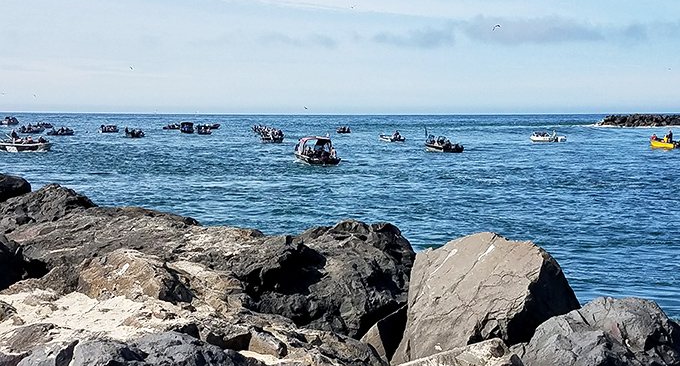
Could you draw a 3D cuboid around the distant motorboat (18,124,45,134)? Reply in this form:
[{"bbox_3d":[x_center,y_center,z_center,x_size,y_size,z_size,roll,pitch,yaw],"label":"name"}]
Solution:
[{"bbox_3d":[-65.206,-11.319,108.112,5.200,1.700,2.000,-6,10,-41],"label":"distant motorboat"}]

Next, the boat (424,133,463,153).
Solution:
[{"bbox_3d":[11.591,-4.652,59.371,2.200,1.900,5.600,-4,9,-26],"label":"boat"}]

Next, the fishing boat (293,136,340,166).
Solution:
[{"bbox_3d":[-2.532,-3.042,46.258,2.300,2.200,5.800,-5,9,-31],"label":"fishing boat"}]

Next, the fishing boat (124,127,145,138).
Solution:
[{"bbox_3d":[-37.344,-8.958,92.019,4.800,1.600,1.900,5,9,32],"label":"fishing boat"}]

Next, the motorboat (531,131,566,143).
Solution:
[{"bbox_3d":[32.866,-7.403,80.614,5.600,1.900,2.100,4,8,26],"label":"motorboat"}]

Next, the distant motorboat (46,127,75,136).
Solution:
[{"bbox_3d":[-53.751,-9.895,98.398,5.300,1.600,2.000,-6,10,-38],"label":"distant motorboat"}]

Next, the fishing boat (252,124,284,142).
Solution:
[{"bbox_3d":[-11.929,-7.595,81.880,2.400,1.900,6.200,-6,10,-38],"label":"fishing boat"}]

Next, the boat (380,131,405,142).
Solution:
[{"bbox_3d":[8.080,-7.392,81.754,1.900,1.500,4.800,-5,9,-36],"label":"boat"}]

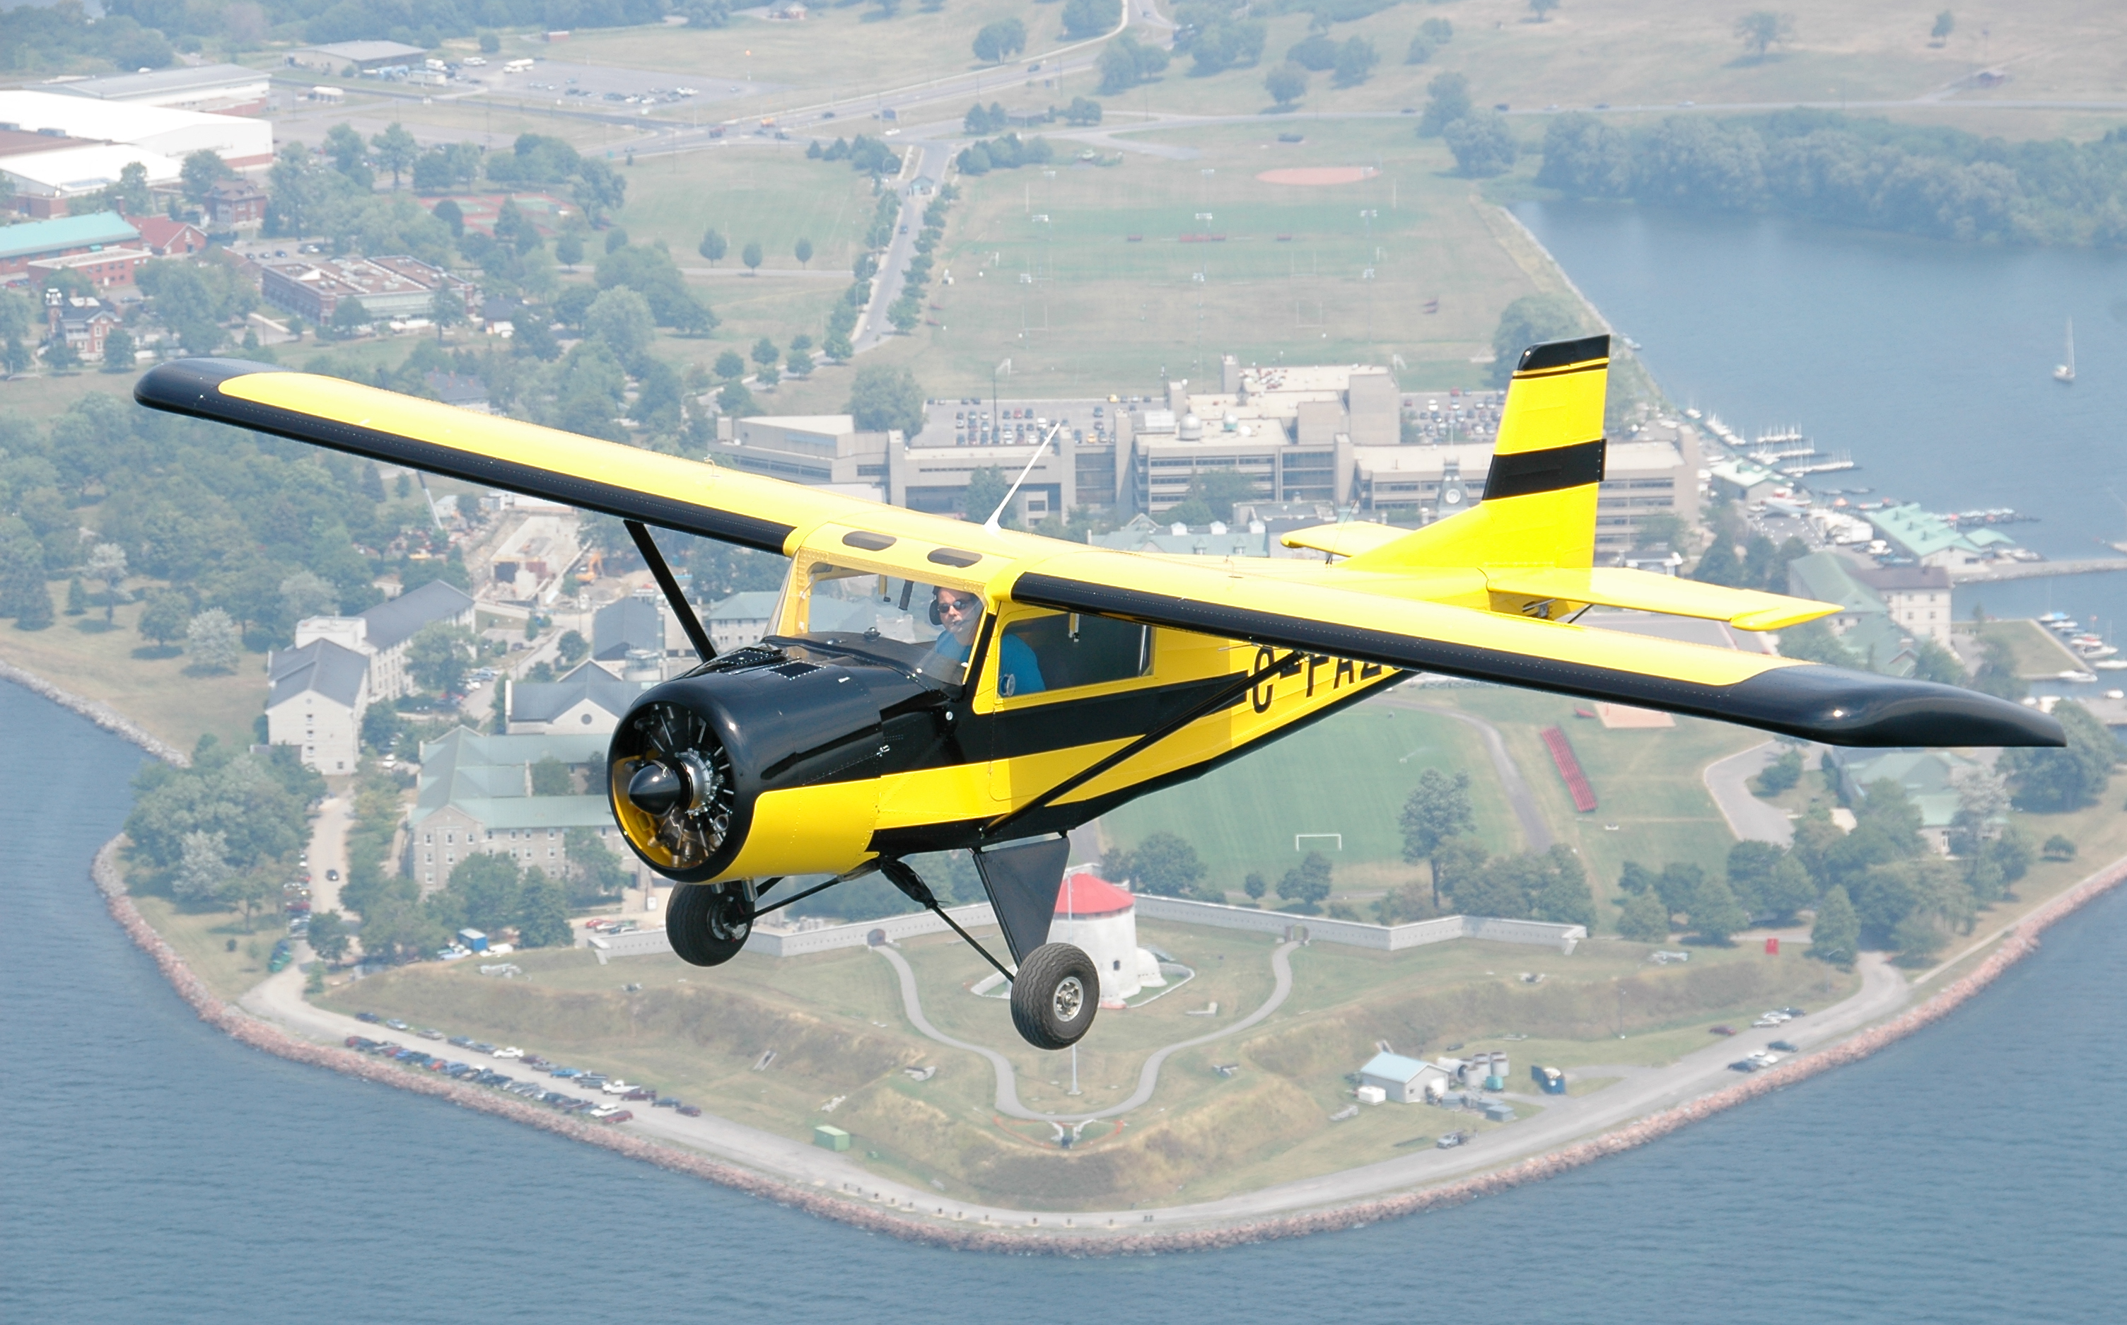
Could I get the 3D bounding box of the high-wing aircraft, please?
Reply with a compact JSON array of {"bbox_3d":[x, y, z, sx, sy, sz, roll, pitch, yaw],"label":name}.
[{"bbox_3d":[0.390,-0.004,33.331,10.362,3.039,7.195,12,9,36],"label":"high-wing aircraft"}]

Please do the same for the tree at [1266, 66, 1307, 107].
[{"bbox_3d":[71.215,-184.907,2330.114,12.538,12.581,12.538,-1,11,2],"label":"tree"}]

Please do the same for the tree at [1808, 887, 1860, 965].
[{"bbox_3d":[126.430,42.836,1190.114,7.770,12.448,7.770,0,11,6],"label":"tree"}]

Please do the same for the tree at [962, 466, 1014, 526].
[{"bbox_3d":[-16.270,-34.340,1555.610,11.760,15.610,11.760,-2,12,0],"label":"tree"}]

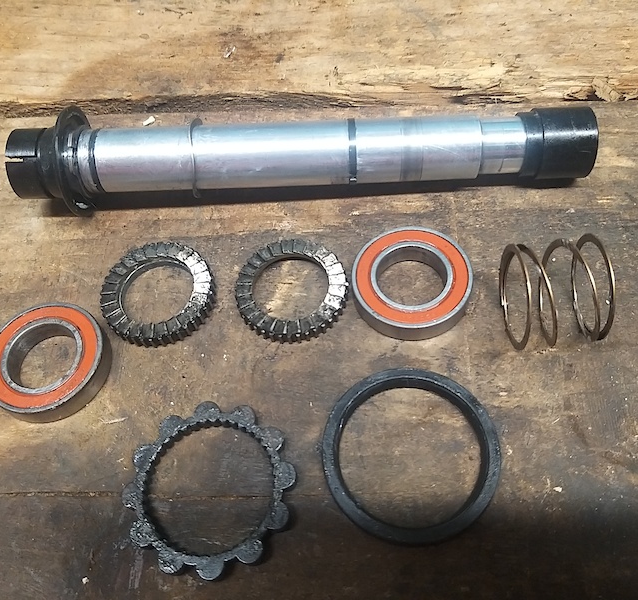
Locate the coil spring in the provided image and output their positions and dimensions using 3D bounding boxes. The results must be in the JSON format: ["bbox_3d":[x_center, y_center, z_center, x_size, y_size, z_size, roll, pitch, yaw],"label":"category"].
[{"bbox_3d":[0.054,-0.002,0.145,0.018,0.025,0.025,-6,60,3],"label":"coil spring"}]

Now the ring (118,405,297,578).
[{"bbox_3d":[-0.025,0.042,0.141,0.039,0.004,0.039,-3,60,5],"label":"ring"}]

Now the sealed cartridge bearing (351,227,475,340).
[{"bbox_3d":[0.024,-0.005,0.160,0.030,0.007,0.030,-3,60,5],"label":"sealed cartridge bearing"}]

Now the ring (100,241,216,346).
[{"bbox_3d":[-0.043,-0.002,0.167,0.030,0.005,0.030,-3,60,5],"label":"ring"}]

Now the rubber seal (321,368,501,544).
[{"bbox_3d":[0.020,0.034,0.140,0.039,0.005,0.039,-3,60,5],"label":"rubber seal"}]

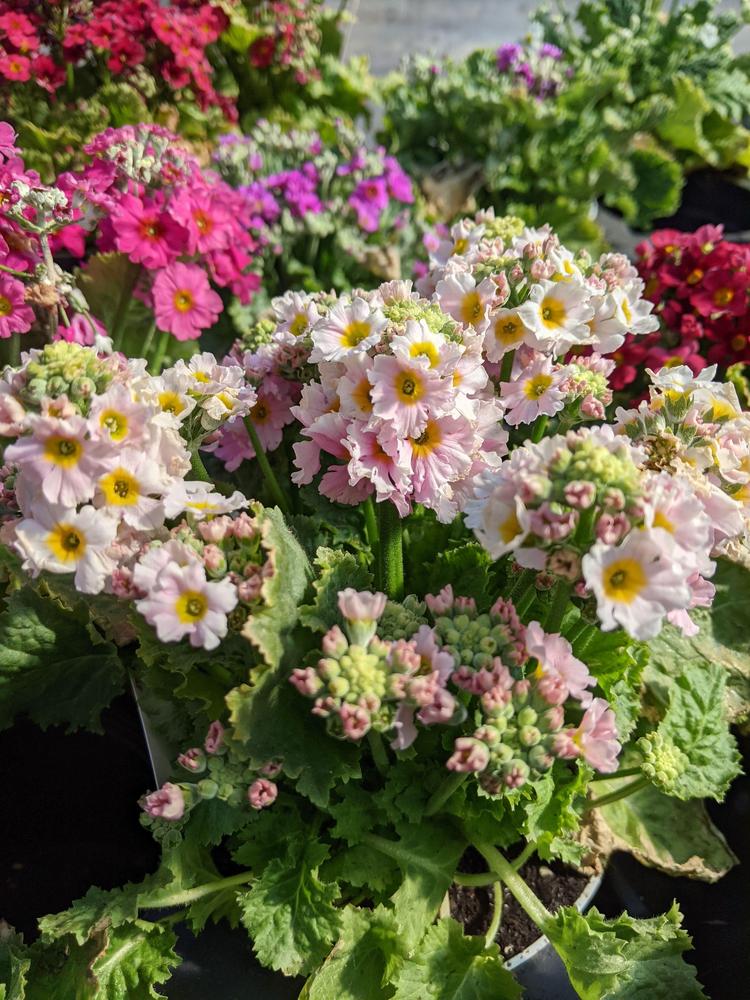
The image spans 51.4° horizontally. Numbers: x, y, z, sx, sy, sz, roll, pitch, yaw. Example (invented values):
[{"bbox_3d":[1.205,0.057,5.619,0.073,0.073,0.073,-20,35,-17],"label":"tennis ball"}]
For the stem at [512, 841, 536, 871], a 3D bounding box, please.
[{"bbox_3d":[0.058,0.137,0.300,0.004,0.004,0.015,41,84,0],"label":"stem"}]

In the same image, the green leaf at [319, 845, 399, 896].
[{"bbox_3d":[-0.005,0.139,0.293,0.030,0.011,0.020,0,38,0],"label":"green leaf"}]

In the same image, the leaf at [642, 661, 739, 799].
[{"bbox_3d":[0.116,0.084,0.285,0.036,0.018,0.052,0,67,0],"label":"leaf"}]

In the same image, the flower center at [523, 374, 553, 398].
[{"bbox_3d":[0.070,-0.049,0.335,0.013,0.011,0.005,0,0,6],"label":"flower center"}]

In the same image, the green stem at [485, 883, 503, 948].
[{"bbox_3d":[0.043,0.151,0.284,0.004,0.004,0.023,8,43,11],"label":"green stem"}]

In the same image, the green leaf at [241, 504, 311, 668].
[{"bbox_3d":[-0.037,0.032,0.290,0.023,0.047,0.035,0,38,0],"label":"green leaf"}]

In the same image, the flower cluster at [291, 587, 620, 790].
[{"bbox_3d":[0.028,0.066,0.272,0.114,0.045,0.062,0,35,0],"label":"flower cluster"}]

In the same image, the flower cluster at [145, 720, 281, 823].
[{"bbox_3d":[-0.058,0.098,0.283,0.046,0.028,0.028,0,38,0],"label":"flower cluster"}]

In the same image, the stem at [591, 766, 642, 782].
[{"bbox_3d":[0.089,0.102,0.290,0.019,0.004,0.004,-14,0,6],"label":"stem"}]

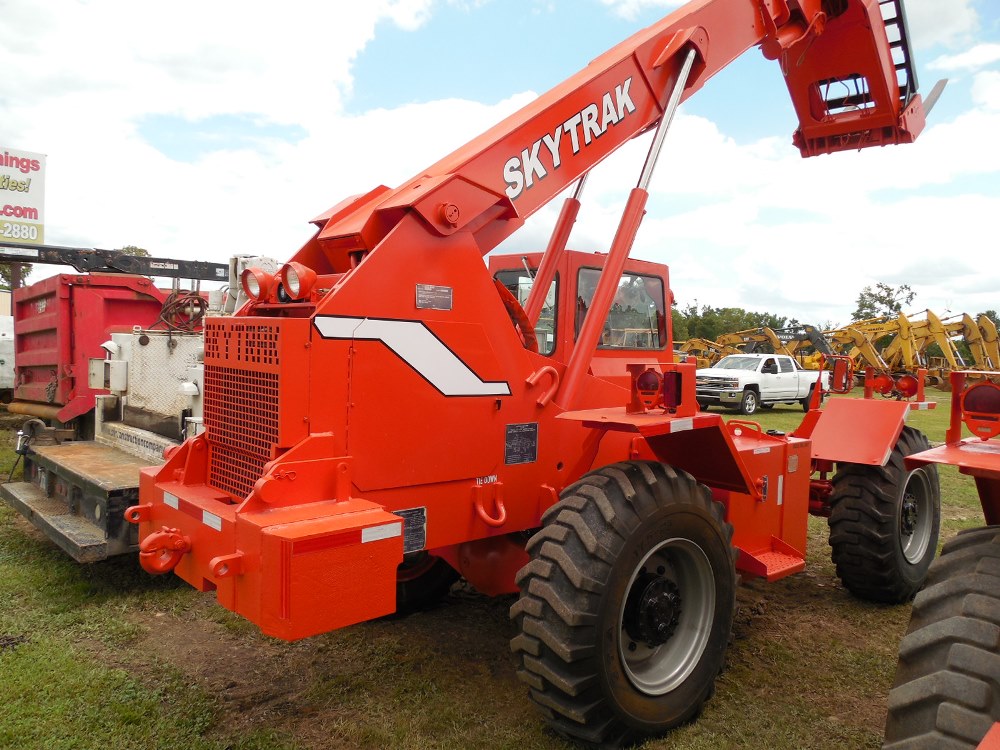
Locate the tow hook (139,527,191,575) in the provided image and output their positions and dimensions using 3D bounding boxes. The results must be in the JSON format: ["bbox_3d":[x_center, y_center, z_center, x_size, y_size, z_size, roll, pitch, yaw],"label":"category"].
[{"bbox_3d":[-1.332,0.701,2.880,0.175,0.170,0.100,0,3,-43],"label":"tow hook"}]

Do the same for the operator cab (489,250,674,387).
[{"bbox_3d":[0.665,-0.151,5.772,1.340,1.480,0.810,0,3,-43],"label":"operator cab"}]

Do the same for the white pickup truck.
[{"bbox_3d":[8.920,0.285,24.800,6.080,1.960,2.150,0,3,-39],"label":"white pickup truck"}]

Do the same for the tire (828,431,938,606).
[{"bbox_3d":[3.005,1.049,5.550,1.270,1.270,0.390,0,3,-42],"label":"tire"}]

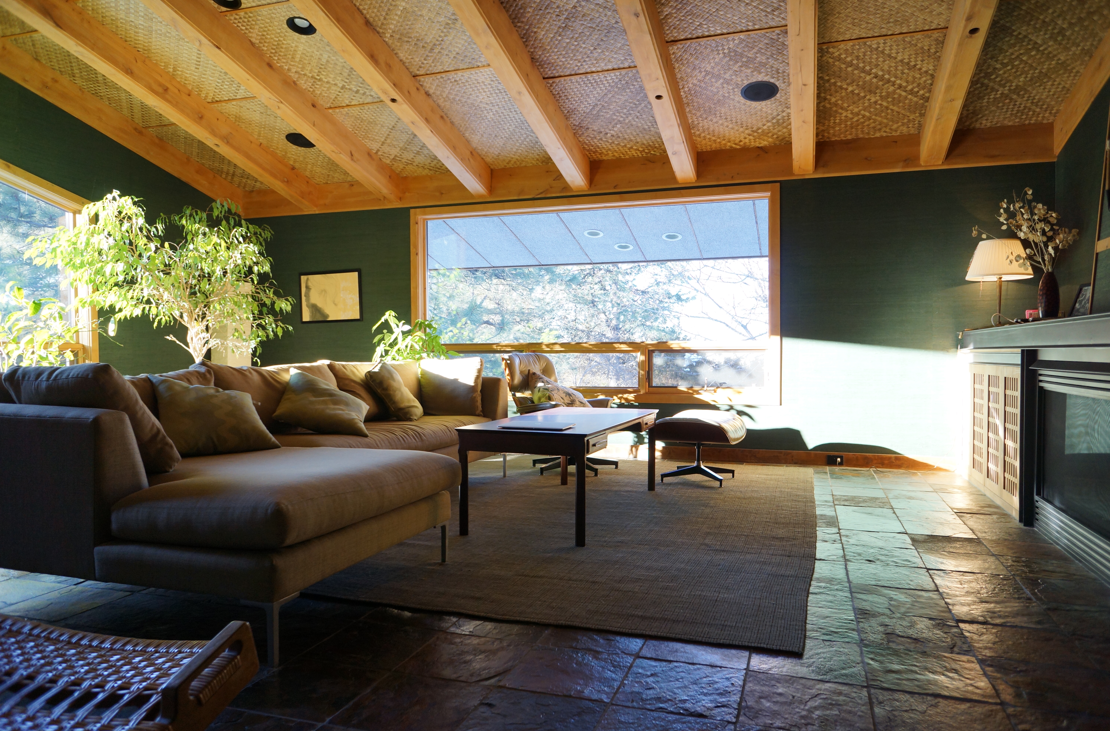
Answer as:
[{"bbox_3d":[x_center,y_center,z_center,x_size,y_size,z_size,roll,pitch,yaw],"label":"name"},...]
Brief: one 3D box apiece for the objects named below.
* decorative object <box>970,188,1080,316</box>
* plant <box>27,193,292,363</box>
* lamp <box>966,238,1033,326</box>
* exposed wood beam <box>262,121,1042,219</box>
[{"bbox_3d":[2.665,-0.604,4.172,0.500,0.780,0.480,0,1,19],"label":"decorative object"},{"bbox_3d":[-2.430,-0.137,4.557,1.550,1.810,1.250,-1,1,-28],"label":"plant"},{"bbox_3d":[2.737,-0.508,4.562,0.420,0.565,0.420,0,1,19],"label":"lamp"},{"bbox_3d":[0.160,-1.477,5.889,6.594,0.239,0.100,0,1,19],"label":"exposed wood beam"}]

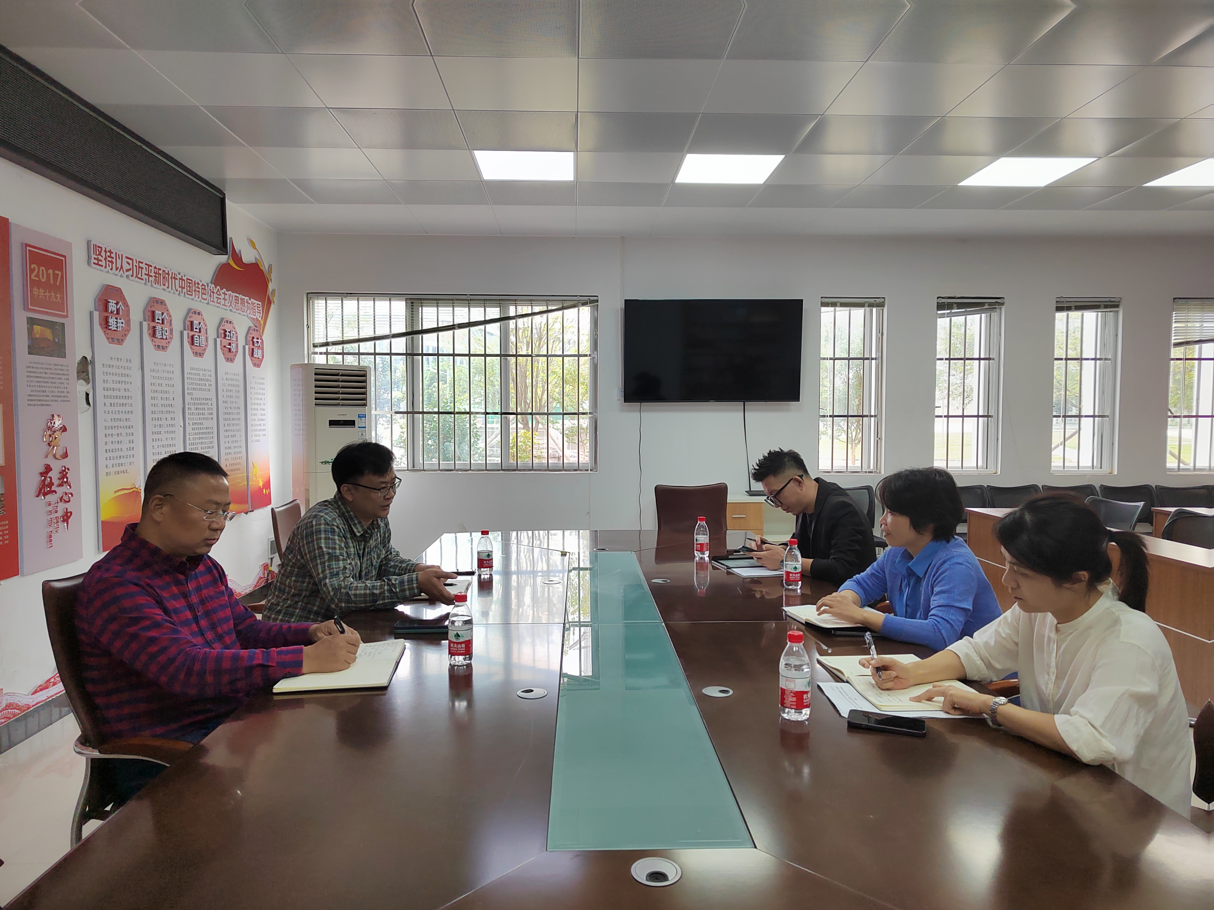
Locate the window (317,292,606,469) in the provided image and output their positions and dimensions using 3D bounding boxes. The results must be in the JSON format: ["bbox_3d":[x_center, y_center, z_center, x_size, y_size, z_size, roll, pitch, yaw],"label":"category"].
[{"bbox_3d":[-1.237,-0.576,6.600,2.329,1.428,0.140,0,3,-2],"label":"window"}]

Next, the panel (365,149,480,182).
[{"bbox_3d":[-1.057,-1.691,4.690,0.590,0.030,0.590,0,3,-2],"label":"panel"}]

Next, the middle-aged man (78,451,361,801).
[{"bbox_3d":[-0.870,0.647,2.000,0.660,1.310,0.550,0,3,-2],"label":"middle-aged man"}]

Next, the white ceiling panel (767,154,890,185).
[{"bbox_3d":[1.327,-1.712,4.821,0.595,0.030,0.590,0,3,-2],"label":"white ceiling panel"}]

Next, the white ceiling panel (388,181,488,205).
[{"bbox_3d":[-1.081,-1.724,5.280,0.590,0.030,0.590,0,3,-2],"label":"white ceiling panel"}]

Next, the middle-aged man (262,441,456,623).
[{"bbox_3d":[-0.830,0.609,2.800,0.680,1.300,0.540,0,3,-2],"label":"middle-aged man"}]

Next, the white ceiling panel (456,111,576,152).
[{"bbox_3d":[-0.449,-1.682,4.174,0.595,0.030,0.590,0,3,-2],"label":"white ceiling panel"}]

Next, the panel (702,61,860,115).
[{"bbox_3d":[0.762,-1.632,3.581,0.590,0.030,0.590,0,3,-2],"label":"panel"}]

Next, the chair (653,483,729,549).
[{"bbox_3d":[0.528,0.685,4.701,0.600,0.985,0.620,0,3,-2],"label":"chair"}]

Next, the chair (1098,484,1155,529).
[{"bbox_3d":[4.050,0.648,6.090,0.480,0.860,0.560,0,3,-2],"label":"chair"}]

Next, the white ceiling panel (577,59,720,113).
[{"bbox_3d":[0.166,-1.610,3.507,0.585,0.030,0.585,0,3,-2],"label":"white ceiling panel"}]

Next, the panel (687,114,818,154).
[{"bbox_3d":[0.750,-1.685,4.219,0.595,0.030,0.590,0,3,-2],"label":"panel"}]

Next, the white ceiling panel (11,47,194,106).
[{"bbox_3d":[-2.211,-1.651,3.527,0.570,0.030,0.590,0,3,-2],"label":"white ceiling panel"}]

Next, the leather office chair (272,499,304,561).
[{"bbox_3d":[-1.212,0.727,3.773,0.620,0.990,0.580,0,3,-2],"label":"leather office chair"}]

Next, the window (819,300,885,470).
[{"bbox_3d":[2.025,-0.578,6.730,0.552,1.438,0.140,0,3,-2],"label":"window"}]

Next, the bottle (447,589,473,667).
[{"bbox_3d":[-0.375,0.442,2.076,0.065,0.190,0.065,0,3,-2],"label":"bottle"}]

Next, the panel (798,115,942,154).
[{"bbox_3d":[1.346,-1.688,4.260,0.600,0.020,0.600,0,3,-2],"label":"panel"}]

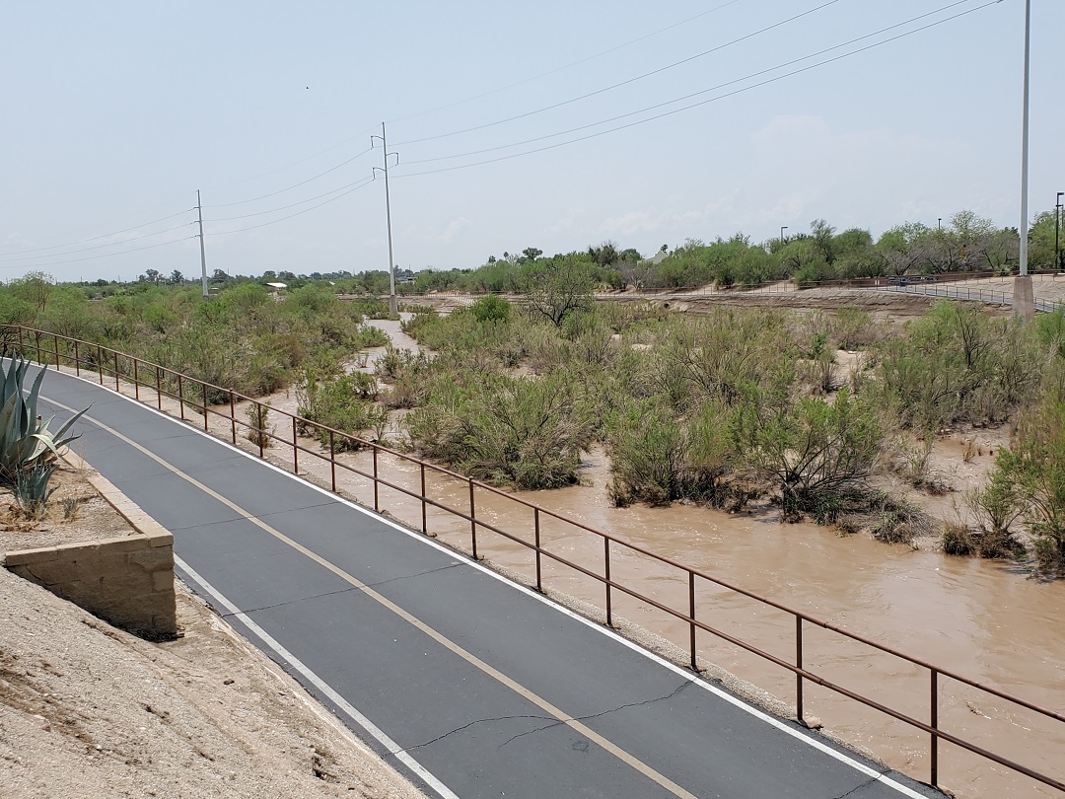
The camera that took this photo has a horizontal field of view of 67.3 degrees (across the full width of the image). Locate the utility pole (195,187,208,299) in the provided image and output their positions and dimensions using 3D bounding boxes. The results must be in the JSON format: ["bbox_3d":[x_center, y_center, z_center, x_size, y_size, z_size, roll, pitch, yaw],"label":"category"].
[{"bbox_3d":[-85.928,-39.411,207.765,2.000,29.220,1.300,-9,11,-37],"label":"utility pole"}]

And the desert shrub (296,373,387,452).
[{"bbox_3d":[-6.754,0.326,27.876,2.960,2.492,2.664,-4,9,-14],"label":"desert shrub"}]

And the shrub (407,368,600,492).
[{"bbox_3d":[-1.056,0.564,23.636,5.252,2.926,4.464,-2,9,-3],"label":"shrub"}]

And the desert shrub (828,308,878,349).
[{"bbox_3d":[20.942,-4.705,52.092,2.998,2.711,2.698,2,9,22],"label":"desert shrub"}]

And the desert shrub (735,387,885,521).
[{"bbox_3d":[6.553,1.099,18.857,3.323,2.807,2.991,1,9,19],"label":"desert shrub"}]

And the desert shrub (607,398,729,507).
[{"bbox_3d":[3.447,1.184,20.267,3.001,2.423,2.551,0,9,10],"label":"desert shrub"}]

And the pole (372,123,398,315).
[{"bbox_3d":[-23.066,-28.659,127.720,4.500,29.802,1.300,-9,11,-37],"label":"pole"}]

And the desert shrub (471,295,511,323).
[{"bbox_3d":[-4.860,-10.251,91.307,4.409,3.446,3.968,-2,9,-3],"label":"desert shrub"}]

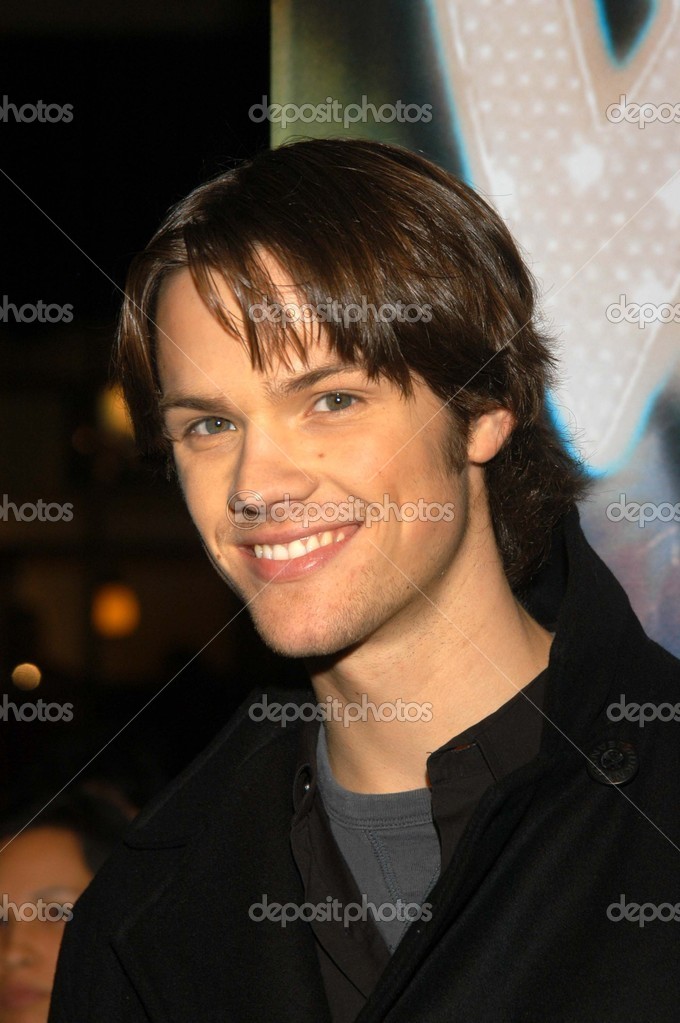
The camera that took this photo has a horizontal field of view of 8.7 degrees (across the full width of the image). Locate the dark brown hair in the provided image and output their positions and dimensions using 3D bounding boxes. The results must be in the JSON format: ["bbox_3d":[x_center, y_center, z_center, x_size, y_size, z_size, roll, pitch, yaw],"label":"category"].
[{"bbox_3d":[0.003,-0.068,2.270,0.205,0.240,0.240,-9,-1,24],"label":"dark brown hair"}]

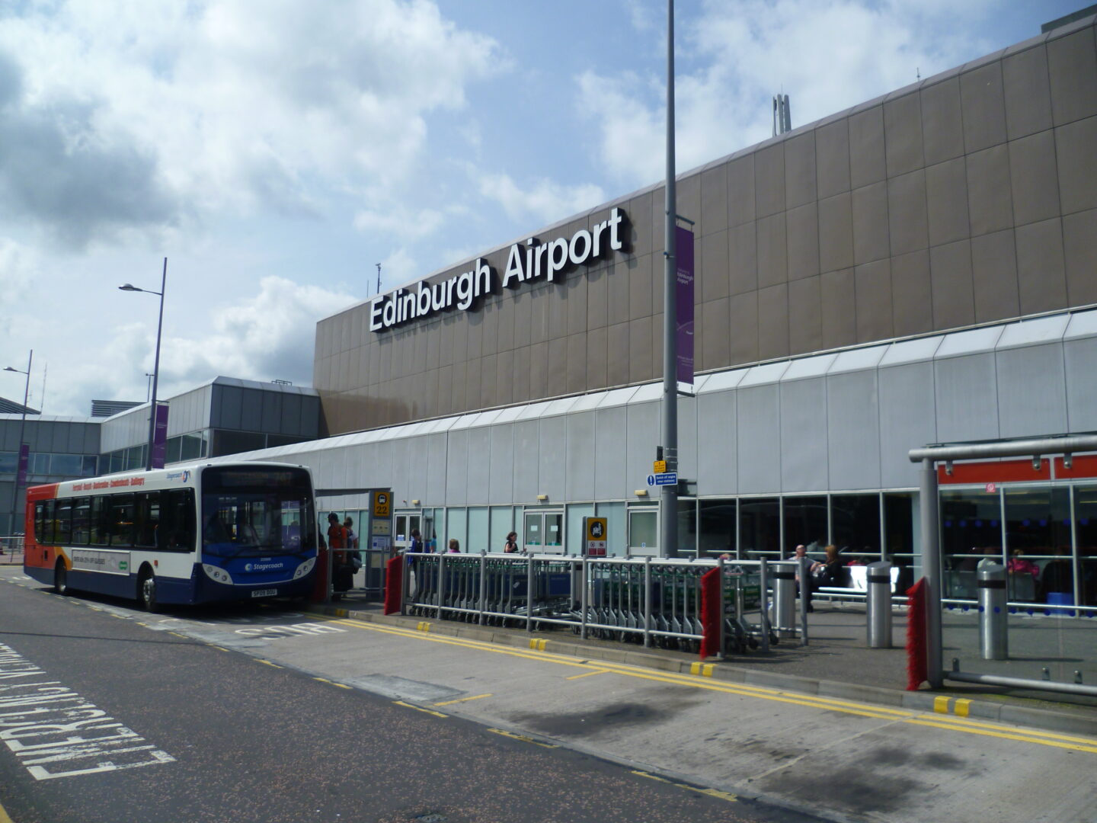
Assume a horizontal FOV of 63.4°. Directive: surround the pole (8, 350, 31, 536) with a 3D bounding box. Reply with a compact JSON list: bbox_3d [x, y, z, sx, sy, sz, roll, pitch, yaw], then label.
[{"bbox_3d":[-34.657,2.640,58.245,0.240,13.400,0.240,9,-11,-40],"label":"pole"}]

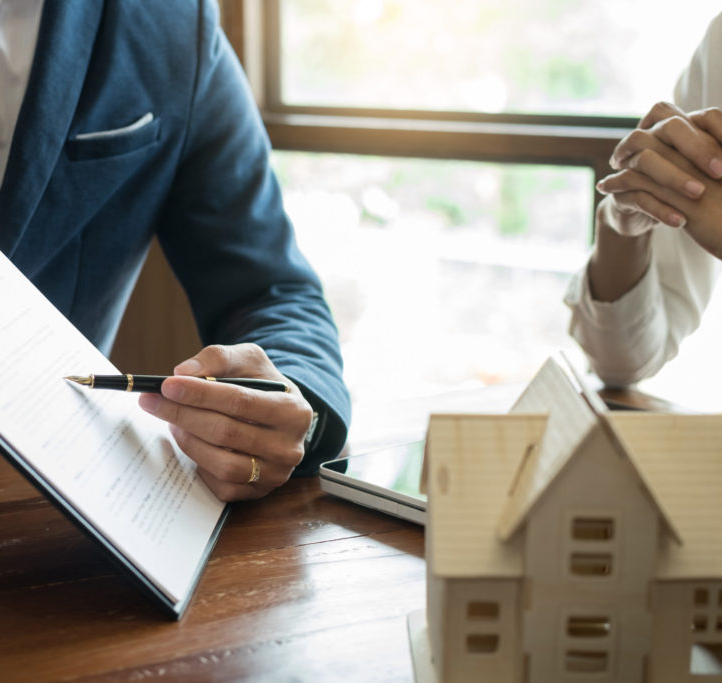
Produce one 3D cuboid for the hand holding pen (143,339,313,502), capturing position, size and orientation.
[{"bbox_3d":[-0.081,0.049,0.920,0.105,0.085,0.090,-2,11,-11],"label":"hand holding pen"}]

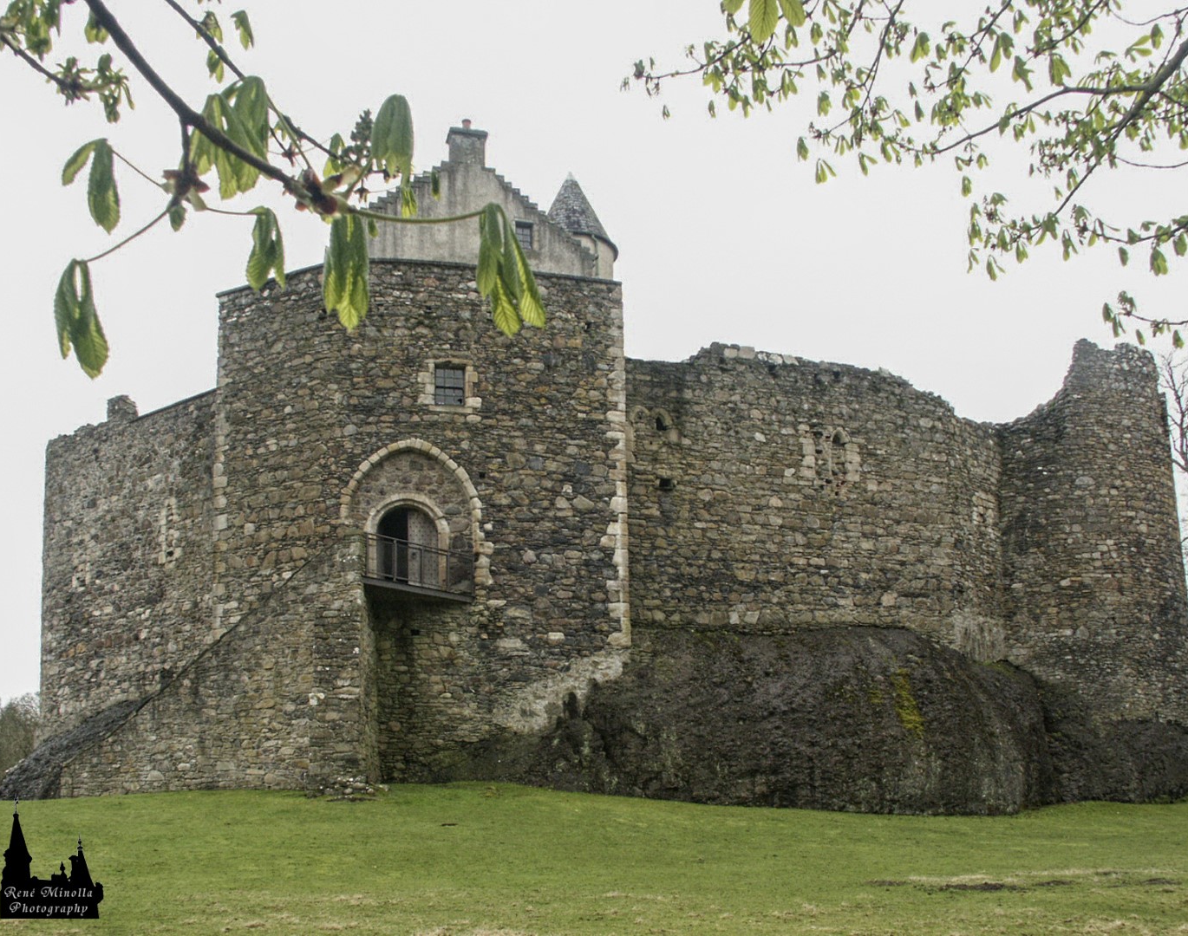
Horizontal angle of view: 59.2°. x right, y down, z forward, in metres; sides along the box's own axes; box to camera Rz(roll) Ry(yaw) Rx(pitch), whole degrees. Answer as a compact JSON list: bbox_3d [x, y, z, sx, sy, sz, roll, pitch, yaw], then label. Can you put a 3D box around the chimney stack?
[{"bbox_3d":[-4.022,-10.143,32.905,1.170,1.768,0.950,2,-11,-15],"label":"chimney stack"}]

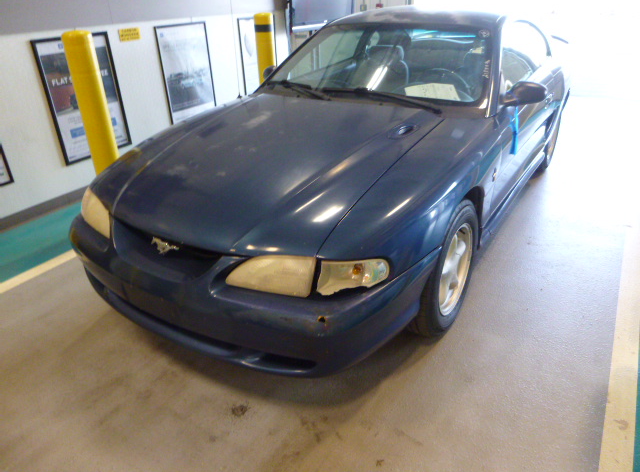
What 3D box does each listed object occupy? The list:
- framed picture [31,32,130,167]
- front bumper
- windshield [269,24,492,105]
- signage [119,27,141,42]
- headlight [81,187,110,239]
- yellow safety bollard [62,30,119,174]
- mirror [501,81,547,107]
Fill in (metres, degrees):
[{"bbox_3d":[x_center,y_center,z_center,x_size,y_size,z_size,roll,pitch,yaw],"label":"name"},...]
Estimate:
[{"bbox_3d":[-1.804,-1.058,3.572,0.025,0.887,0.600,16,32,29],"label":"framed picture"},{"bbox_3d":[-0.470,0.126,2.005,1.780,0.480,0.590,16,33,30],"label":"front bumper"},{"bbox_3d":[0.346,-1.065,2.793,1.460,0.150,0.760,16,62,30],"label":"windshield"},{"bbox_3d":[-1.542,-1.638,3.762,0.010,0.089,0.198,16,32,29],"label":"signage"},{"bbox_3d":[-0.976,-0.098,2.023,0.330,0.185,0.150,23,37,38],"label":"headlight"},{"bbox_3d":[-1.586,-0.768,3.322,0.180,1.260,0.180,16,32,29],"label":"yellow safety bollard"},{"bbox_3d":[1.038,-0.726,2.368,0.230,0.135,0.150,16,33,30],"label":"mirror"}]

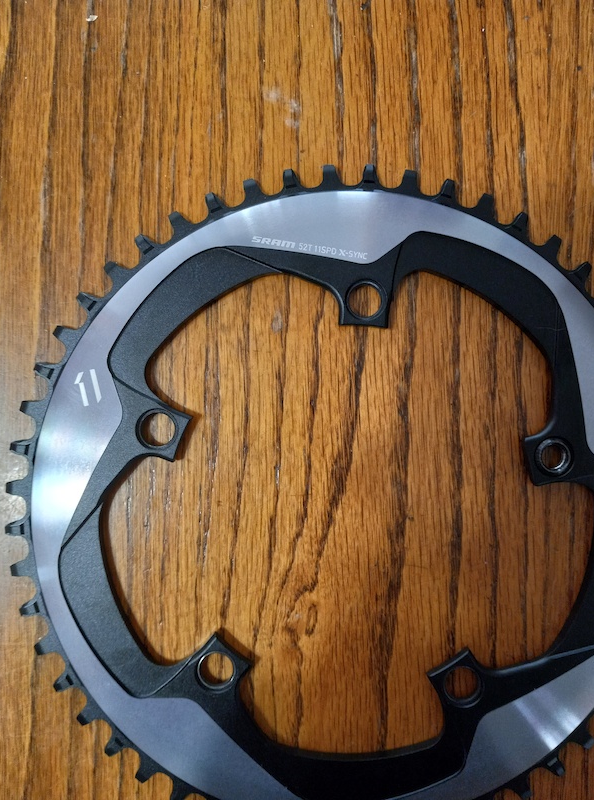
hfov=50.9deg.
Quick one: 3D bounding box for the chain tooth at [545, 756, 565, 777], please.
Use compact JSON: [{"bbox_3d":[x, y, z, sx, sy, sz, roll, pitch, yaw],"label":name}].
[{"bbox_3d":[0.082,0.115,0.198,0.005,0.003,0.006,-38,90,-1],"label":"chain tooth"}]

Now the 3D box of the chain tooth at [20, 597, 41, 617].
[{"bbox_3d":[-0.083,0.065,0.195,0.007,0.003,0.006,-18,90,-1],"label":"chain tooth"}]

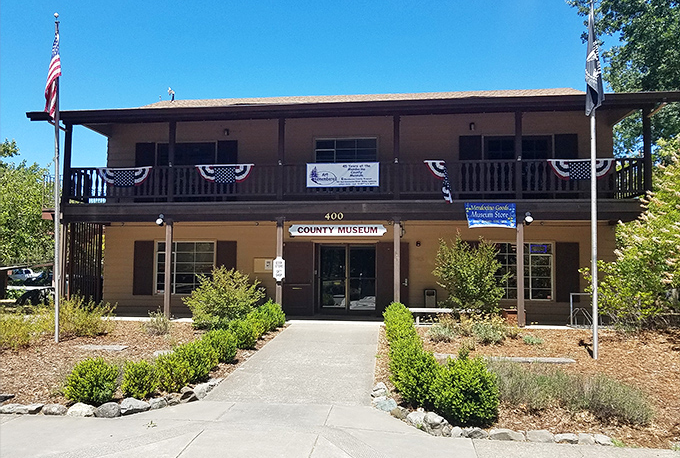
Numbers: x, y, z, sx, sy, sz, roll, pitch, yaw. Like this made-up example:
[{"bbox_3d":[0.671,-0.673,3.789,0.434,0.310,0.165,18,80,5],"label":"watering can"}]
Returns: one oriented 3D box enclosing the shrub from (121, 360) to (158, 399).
[{"bbox_3d":[-2.677,1.996,6.843,0.502,0.438,0.502,1,-3,-21],"label":"shrub"}]

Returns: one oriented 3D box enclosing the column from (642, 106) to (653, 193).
[{"bbox_3d":[7.357,-1.783,12.188,0.145,2.184,0.145,0,-3,7],"label":"column"}]

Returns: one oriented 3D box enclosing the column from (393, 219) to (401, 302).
[{"bbox_3d":[1.436,1.076,12.752,0.145,2.581,0.145,0,-4,6],"label":"column"}]

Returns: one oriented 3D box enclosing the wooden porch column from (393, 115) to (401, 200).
[{"bbox_3d":[1.457,-1.812,12.941,0.145,2.217,0.145,0,-4,6],"label":"wooden porch column"}]

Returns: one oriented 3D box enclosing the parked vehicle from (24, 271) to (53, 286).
[{"bbox_3d":[-24.220,4.194,42.000,4.500,1.500,1.800,3,-4,-41],"label":"parked vehicle"}]

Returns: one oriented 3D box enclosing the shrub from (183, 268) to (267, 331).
[{"bbox_3d":[-2.747,1.631,12.244,1.814,1.460,1.814,0,-4,7],"label":"shrub"}]

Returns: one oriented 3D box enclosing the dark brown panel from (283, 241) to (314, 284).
[{"bbox_3d":[-1.208,1.006,15.001,0.925,1.241,0.050,0,-3,7],"label":"dark brown panel"}]

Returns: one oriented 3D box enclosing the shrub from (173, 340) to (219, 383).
[{"bbox_3d":[-2.171,1.991,7.692,0.645,0.601,0.645,0,-4,7],"label":"shrub"}]

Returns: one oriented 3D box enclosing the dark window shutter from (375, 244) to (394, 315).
[{"bbox_3d":[1.501,1.412,14.343,0.877,2.048,0.045,0,-3,7],"label":"dark window shutter"}]

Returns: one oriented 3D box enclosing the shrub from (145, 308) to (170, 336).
[{"bbox_3d":[-3.967,2.021,11.100,0.560,0.600,0.560,0,-4,6],"label":"shrub"}]

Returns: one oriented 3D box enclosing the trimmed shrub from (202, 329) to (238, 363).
[{"bbox_3d":[-1.966,1.916,8.400,0.620,0.580,0.620,0,-4,6],"label":"trimmed shrub"}]

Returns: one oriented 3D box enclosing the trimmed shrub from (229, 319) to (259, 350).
[{"bbox_3d":[-1.845,1.991,9.787,0.574,0.549,0.574,1,-3,-11],"label":"trimmed shrub"}]

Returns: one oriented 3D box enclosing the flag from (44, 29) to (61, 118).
[{"bbox_3d":[-5.714,-3.091,10.150,0.310,1.770,0.240,0,-4,6],"label":"flag"}]

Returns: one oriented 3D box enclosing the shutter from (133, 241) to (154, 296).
[{"bbox_3d":[-6.077,1.216,15.784,0.613,1.660,0.050,0,-4,7],"label":"shutter"}]

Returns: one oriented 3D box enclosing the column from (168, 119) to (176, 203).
[{"bbox_3d":[-4.484,-1.791,13.606,0.145,2.208,0.145,0,-4,6],"label":"column"}]

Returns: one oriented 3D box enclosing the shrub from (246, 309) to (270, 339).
[{"bbox_3d":[-1.745,2.001,10.892,0.575,0.565,0.575,1,-3,-9],"label":"shrub"}]

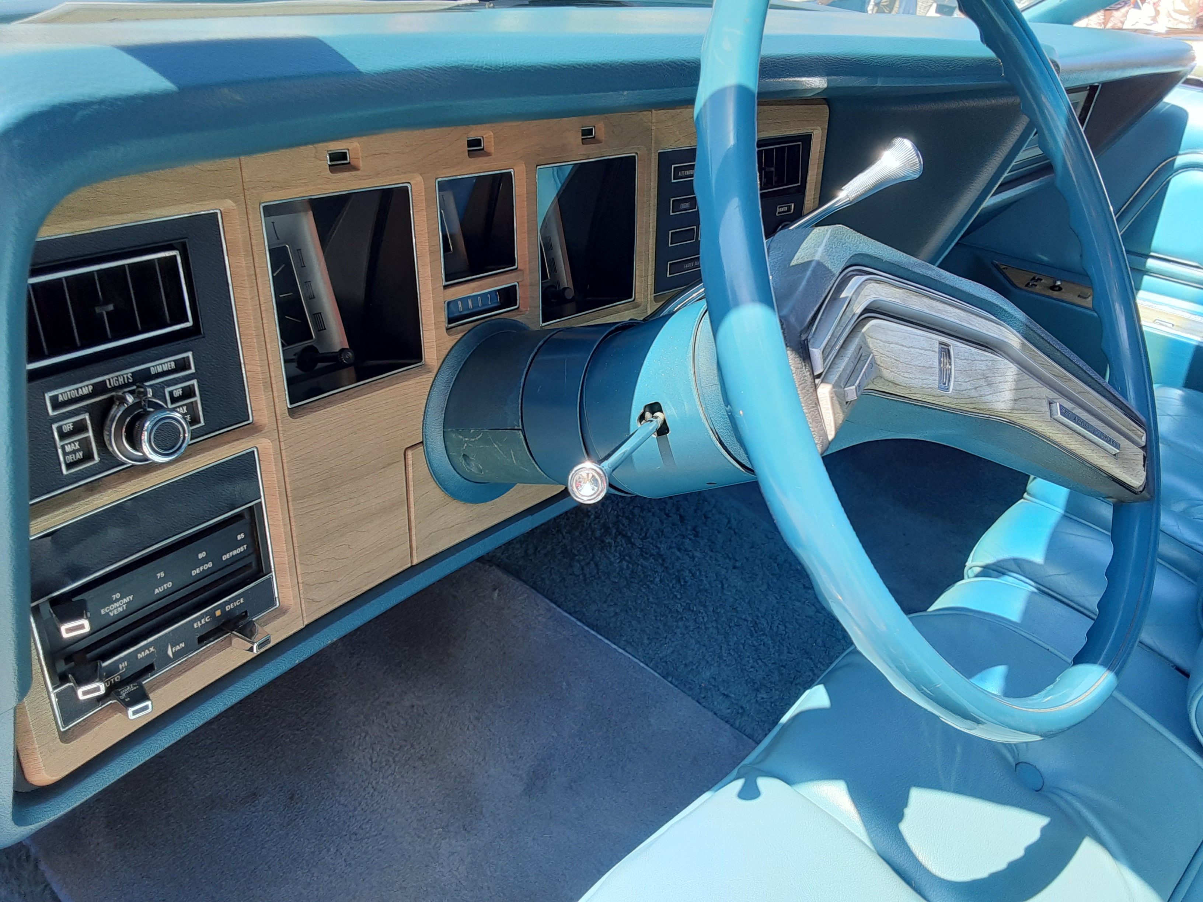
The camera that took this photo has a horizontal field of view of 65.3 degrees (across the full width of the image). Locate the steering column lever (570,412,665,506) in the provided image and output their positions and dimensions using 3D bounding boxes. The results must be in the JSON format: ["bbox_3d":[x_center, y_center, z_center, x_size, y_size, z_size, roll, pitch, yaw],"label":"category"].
[{"bbox_3d":[0.013,-0.002,0.459,0.020,0.020,0.128,6,16,16],"label":"steering column lever"}]

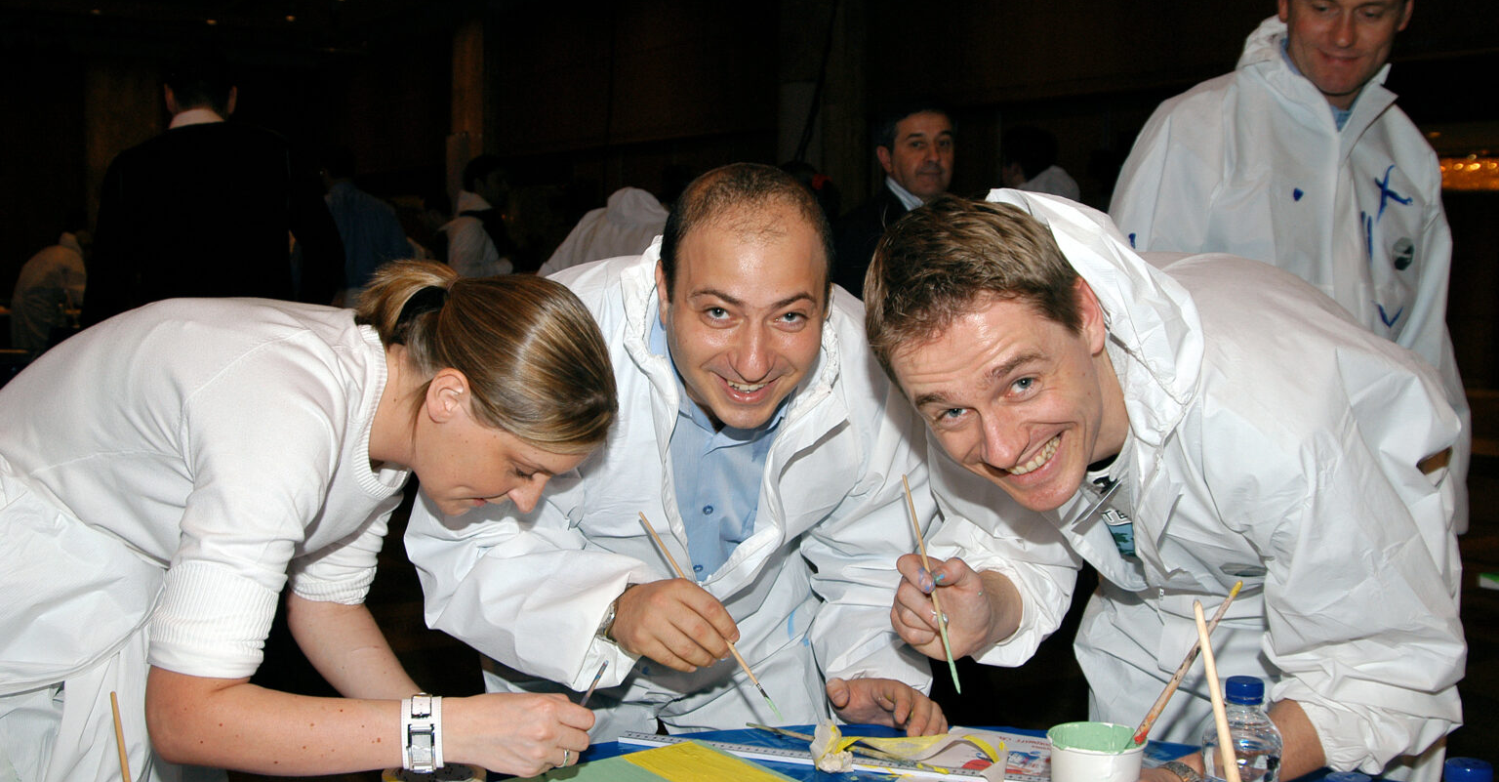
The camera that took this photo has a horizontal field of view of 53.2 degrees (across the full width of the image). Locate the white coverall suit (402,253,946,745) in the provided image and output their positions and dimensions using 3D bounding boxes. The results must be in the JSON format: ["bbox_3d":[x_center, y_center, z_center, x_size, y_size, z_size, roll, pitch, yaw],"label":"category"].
[{"bbox_3d":[-0.085,0.430,1.690,0.570,1.180,0.660,-1,5,-6],"label":"white coverall suit"}]

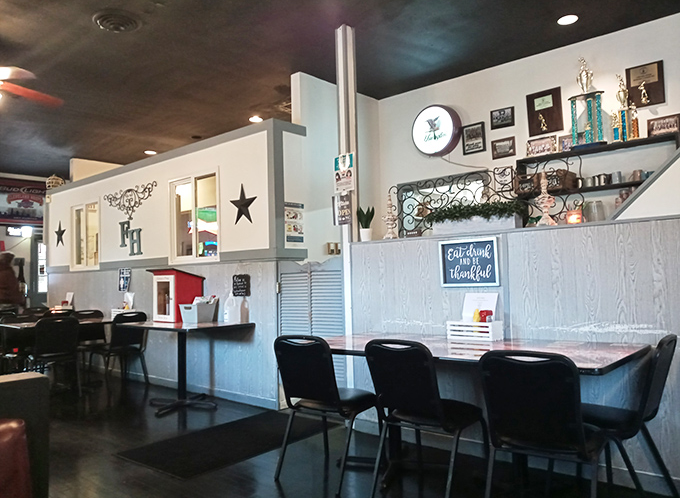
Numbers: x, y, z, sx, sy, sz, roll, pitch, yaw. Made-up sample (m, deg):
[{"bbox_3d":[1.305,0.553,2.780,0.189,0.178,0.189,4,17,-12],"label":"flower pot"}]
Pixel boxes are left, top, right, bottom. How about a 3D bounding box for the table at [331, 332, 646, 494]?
[{"bbox_3d":[0.630,0.919,3.081,1.824,0.747,0.883,-4,-4,41],"label":"table"}]

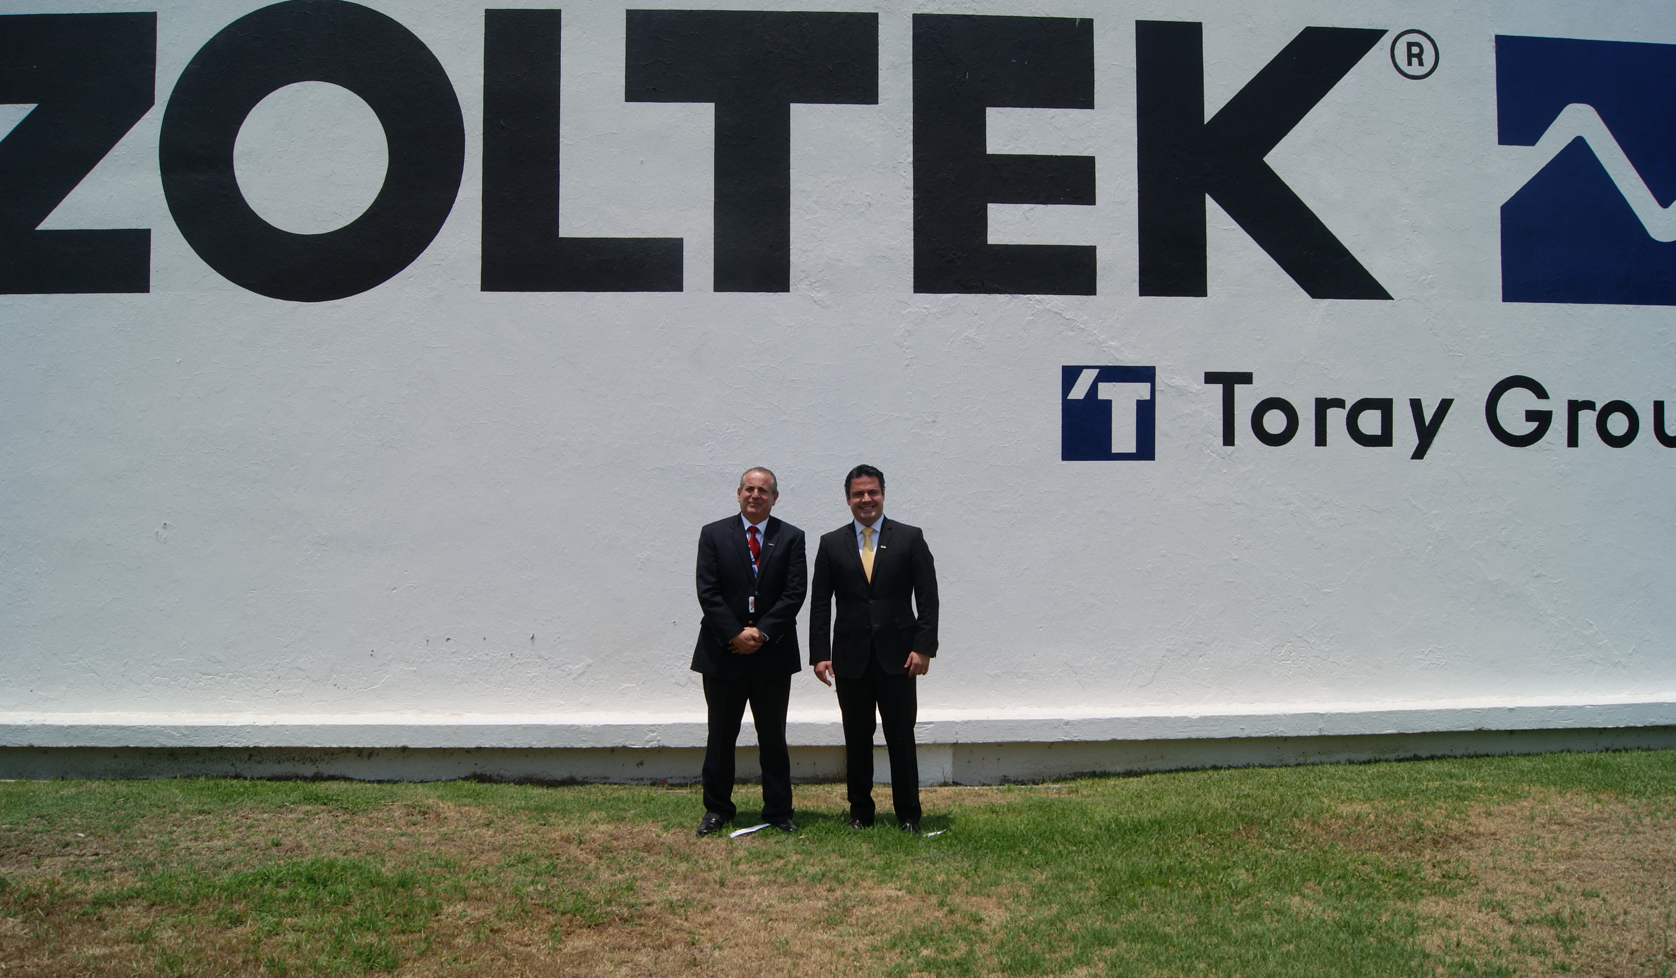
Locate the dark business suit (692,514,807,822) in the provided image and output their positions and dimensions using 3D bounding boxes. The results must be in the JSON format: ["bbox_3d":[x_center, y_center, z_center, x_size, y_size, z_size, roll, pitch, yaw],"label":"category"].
[{"bbox_3d":[-0.423,0.856,6.030,0.545,1.474,0.360,0,0,1],"label":"dark business suit"}]

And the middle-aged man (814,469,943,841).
[{"bbox_3d":[0.176,0.760,6.050,0.615,1.759,0.370,0,0,3],"label":"middle-aged man"}]

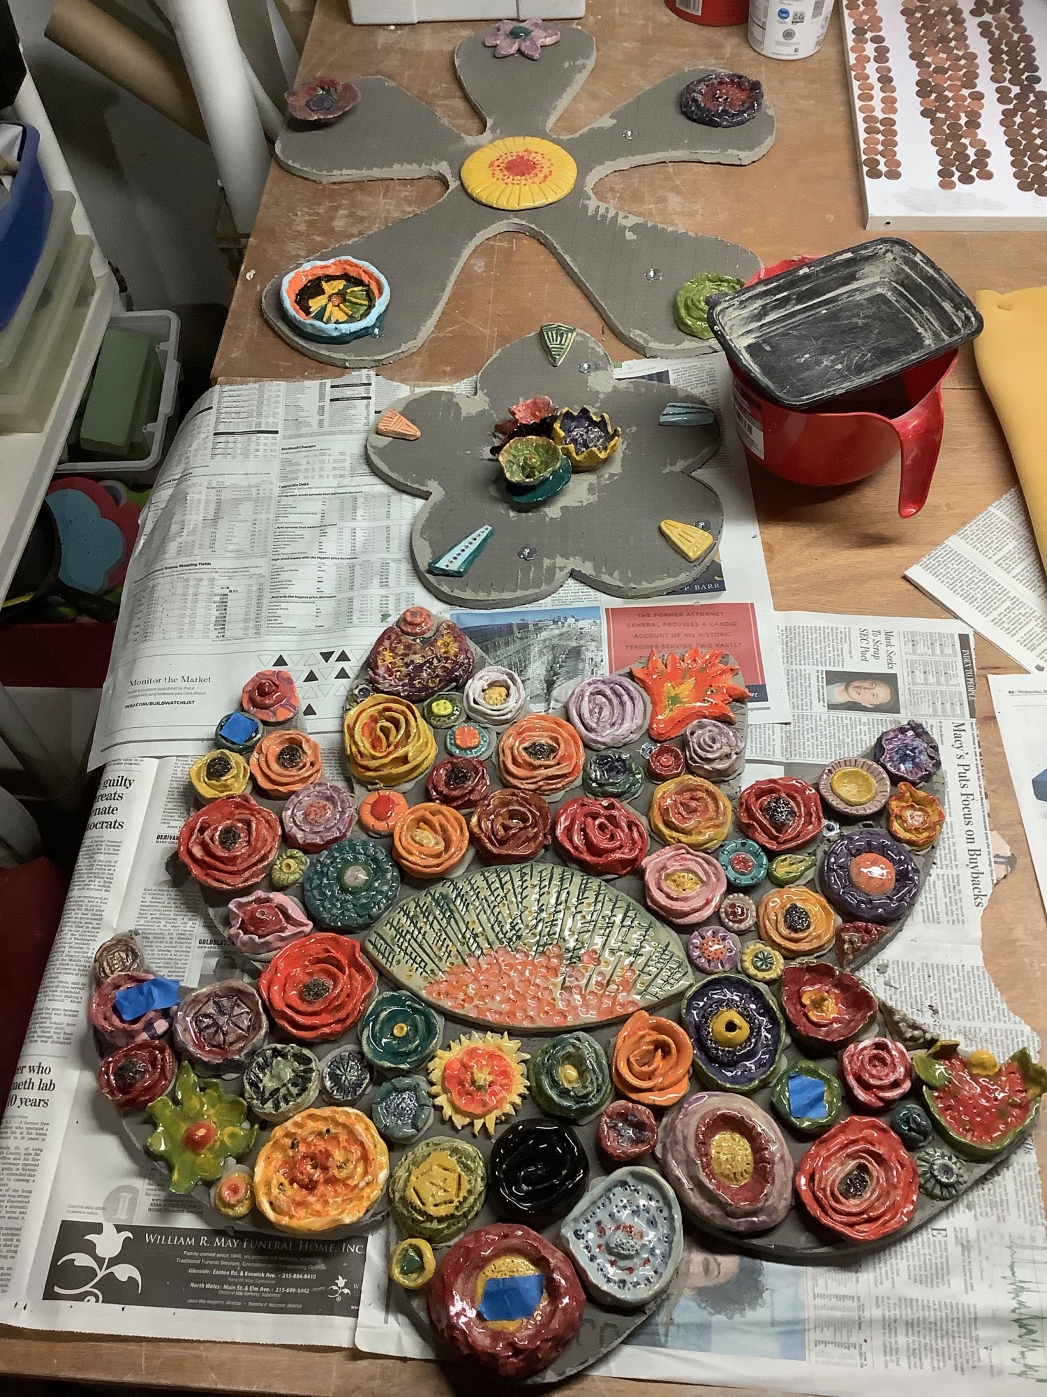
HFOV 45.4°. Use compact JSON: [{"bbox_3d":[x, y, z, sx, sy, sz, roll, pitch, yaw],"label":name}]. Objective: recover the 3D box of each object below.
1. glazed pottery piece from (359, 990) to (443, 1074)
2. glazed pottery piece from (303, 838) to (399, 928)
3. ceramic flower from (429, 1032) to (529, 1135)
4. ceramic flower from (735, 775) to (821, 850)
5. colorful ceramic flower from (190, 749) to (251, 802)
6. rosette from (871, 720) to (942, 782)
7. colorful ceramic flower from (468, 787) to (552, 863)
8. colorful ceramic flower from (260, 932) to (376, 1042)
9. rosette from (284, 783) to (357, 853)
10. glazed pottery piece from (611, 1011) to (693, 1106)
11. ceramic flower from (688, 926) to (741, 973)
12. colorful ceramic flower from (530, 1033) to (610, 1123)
[{"bbox_3d":[-0.090,0.245,0.920,0.057,0.018,0.058,-4,57,0],"label":"glazed pottery piece"},{"bbox_3d":[-0.134,0.140,0.965,0.074,0.024,0.070,-5,57,0],"label":"glazed pottery piece"},{"bbox_3d":[-0.032,0.272,0.888,0.071,0.020,0.071,-2,56,2],"label":"ceramic flower"},{"bbox_3d":[0.204,0.090,0.996,0.067,0.023,0.063,-2,56,2],"label":"ceramic flower"},{"bbox_3d":[-0.246,0.068,1.020,0.048,0.023,0.047,-2,58,2],"label":"colorful ceramic flower"},{"bbox_3d":[0.315,0.045,1.026,0.054,0.024,0.058,-4,57,0],"label":"rosette"},{"bbox_3d":[-0.010,0.098,0.986,0.064,0.025,0.059,-2,58,2],"label":"colorful ceramic flower"},{"bbox_3d":[-0.149,0.214,0.919,0.084,0.029,0.080,-2,58,2],"label":"colorful ceramic flower"},{"bbox_3d":[-0.165,0.097,1.012,0.058,0.024,0.055,-2,56,2],"label":"rosette"},{"bbox_3d":[0.090,0.250,0.877,0.057,0.032,0.063,-5,57,0],"label":"glazed pottery piece"},{"bbox_3d":[0.142,0.186,0.930,0.036,0.012,0.034,-2,58,2],"label":"ceramic flower"},{"bbox_3d":[0.033,0.268,0.895,0.059,0.025,0.060,-4,57,0],"label":"colorful ceramic flower"}]

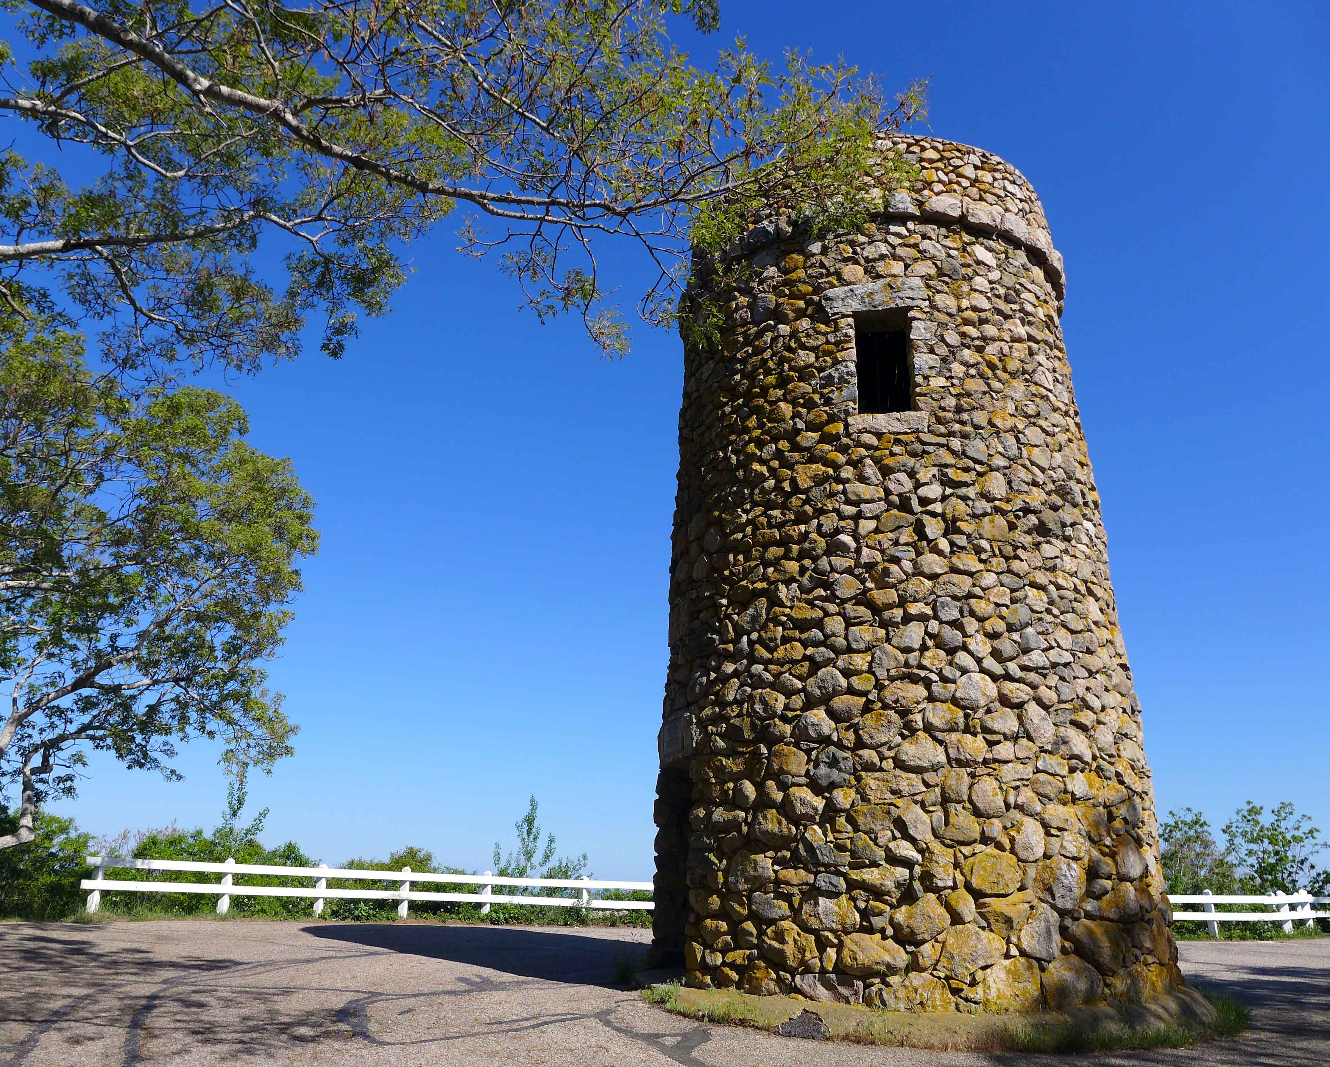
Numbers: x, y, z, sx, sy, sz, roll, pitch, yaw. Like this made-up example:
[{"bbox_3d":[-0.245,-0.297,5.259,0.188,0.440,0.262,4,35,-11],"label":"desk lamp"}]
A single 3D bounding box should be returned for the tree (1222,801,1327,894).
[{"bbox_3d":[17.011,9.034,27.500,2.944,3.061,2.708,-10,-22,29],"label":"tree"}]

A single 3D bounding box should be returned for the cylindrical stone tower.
[{"bbox_3d":[2.630,0.468,12.200,5.423,9.193,5.423,1,-19,0],"label":"cylindrical stone tower"}]

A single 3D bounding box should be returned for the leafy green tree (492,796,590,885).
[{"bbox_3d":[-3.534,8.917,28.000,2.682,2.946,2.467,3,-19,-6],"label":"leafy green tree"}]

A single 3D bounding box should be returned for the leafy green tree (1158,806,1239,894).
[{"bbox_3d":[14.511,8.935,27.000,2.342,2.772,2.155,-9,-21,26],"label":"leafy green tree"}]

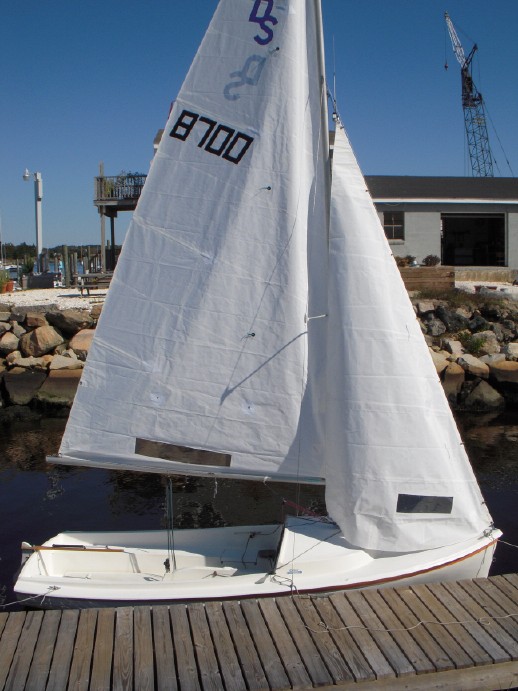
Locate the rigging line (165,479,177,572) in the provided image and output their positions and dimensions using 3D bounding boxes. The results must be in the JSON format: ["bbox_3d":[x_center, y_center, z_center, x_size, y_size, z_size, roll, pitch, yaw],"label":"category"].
[{"bbox_3d":[-0.977,1.995,8.375,0.120,1.106,0.100,0,7,0],"label":"rigging line"}]

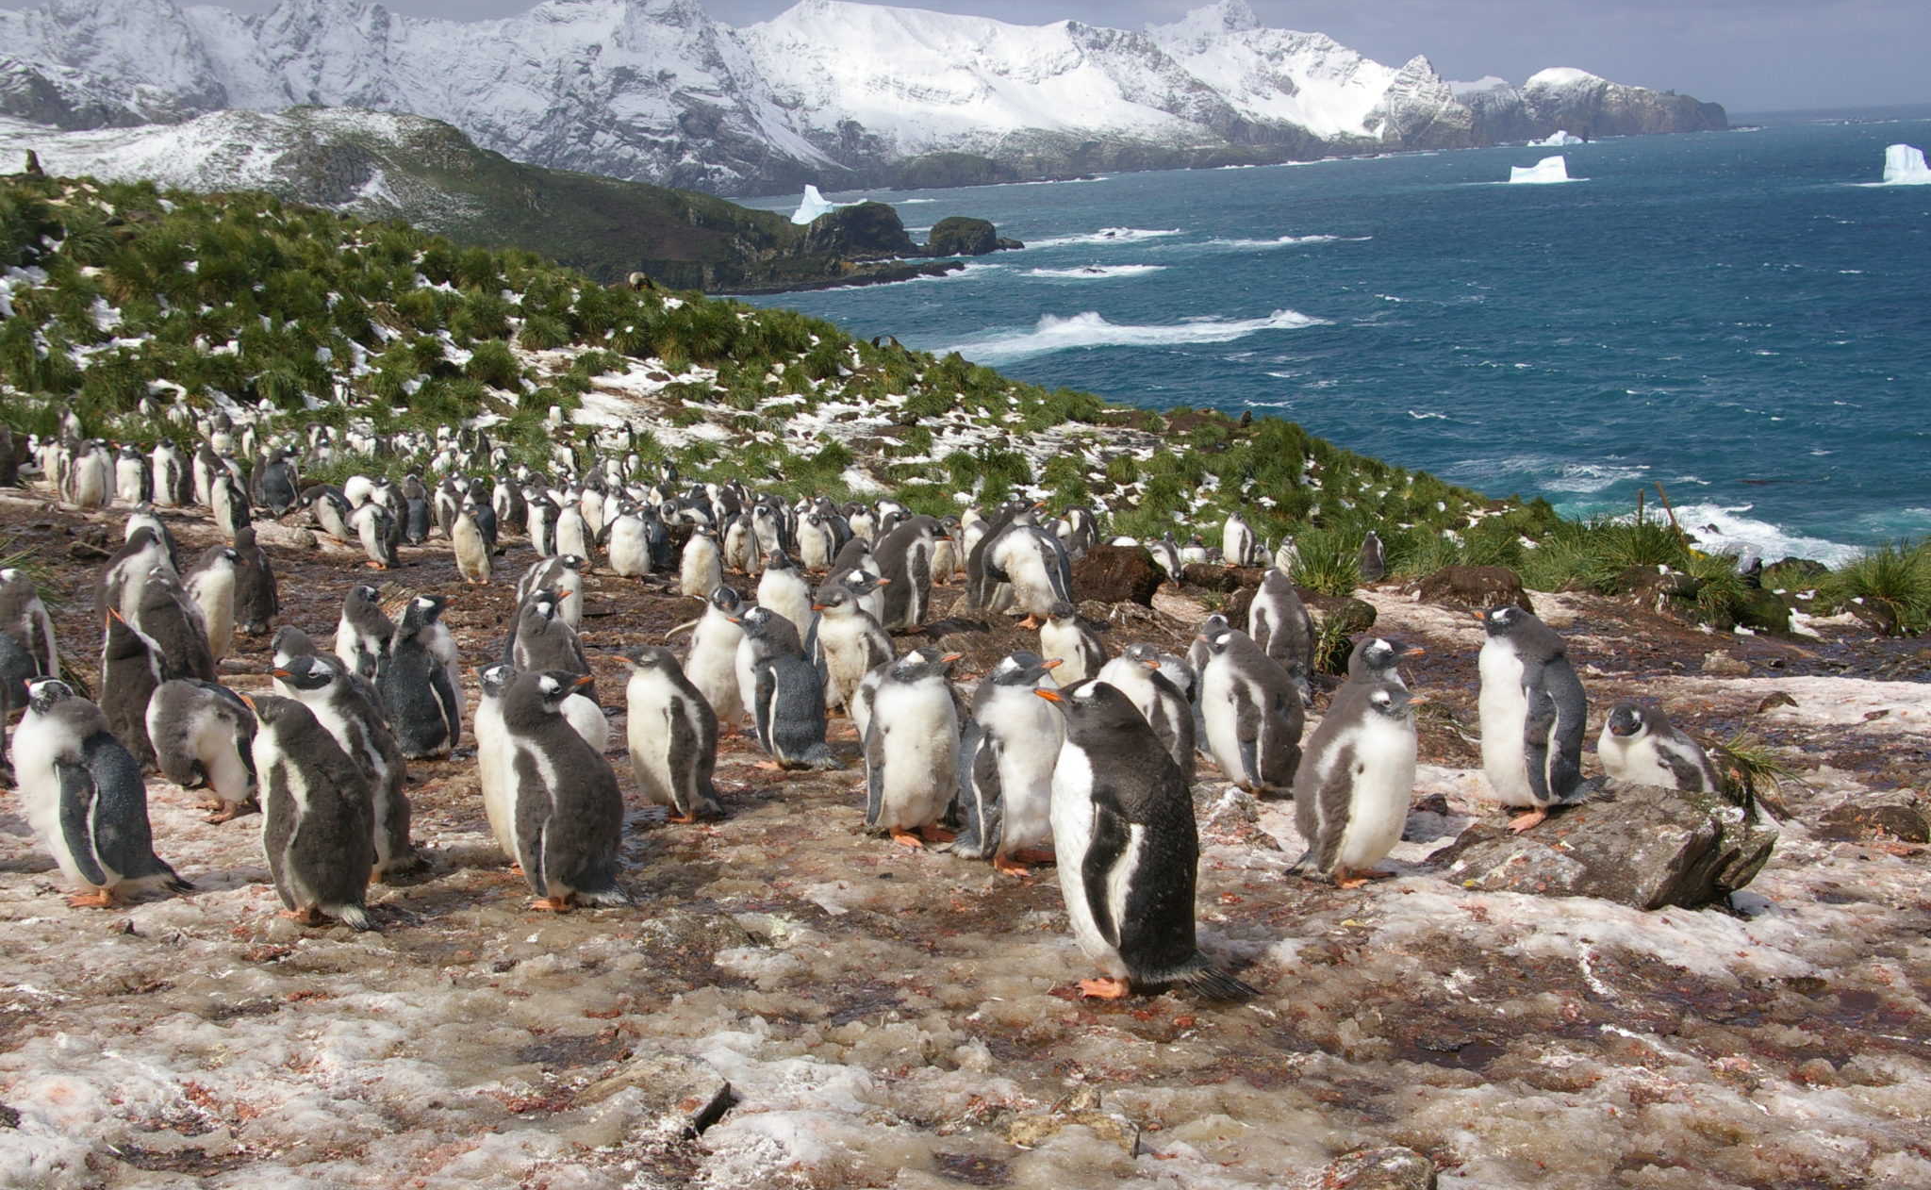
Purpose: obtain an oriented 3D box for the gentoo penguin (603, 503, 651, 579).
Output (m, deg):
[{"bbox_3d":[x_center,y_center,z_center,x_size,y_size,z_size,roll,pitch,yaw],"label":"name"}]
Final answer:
[{"bbox_3d":[-2.780,-0.447,17.200,0.340,0.600,0.330,-3,12,-3],"label":"gentoo penguin"}]

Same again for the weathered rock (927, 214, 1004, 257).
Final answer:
[{"bbox_3d":[-0.325,-154.702,900.000,33.000,16.500,27.000,-3,12,0],"label":"weathered rock"}]

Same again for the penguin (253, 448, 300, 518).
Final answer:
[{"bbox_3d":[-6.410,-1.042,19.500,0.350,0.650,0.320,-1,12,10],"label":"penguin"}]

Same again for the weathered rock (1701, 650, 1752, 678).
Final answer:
[{"bbox_3d":[5.388,0.486,14.800,0.340,0.180,0.270,-2,12,0],"label":"weathered rock"}]

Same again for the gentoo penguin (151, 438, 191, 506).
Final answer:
[{"bbox_3d":[-7.219,-1.112,19.000,0.280,0.630,0.240,-13,17,-41],"label":"gentoo penguin"}]

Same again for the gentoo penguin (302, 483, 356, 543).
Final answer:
[{"bbox_3d":[-5.519,-0.706,18.100,0.470,0.510,0.270,-8,14,-24],"label":"gentoo penguin"}]

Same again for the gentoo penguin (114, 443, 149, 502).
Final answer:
[{"bbox_3d":[-8.293,-1.209,20.800,0.320,0.630,0.310,-2,12,3],"label":"gentoo penguin"}]

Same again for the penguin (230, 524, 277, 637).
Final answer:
[{"bbox_3d":[-4.219,-0.085,12.400,0.310,0.650,0.300,-5,12,-9],"label":"penguin"}]

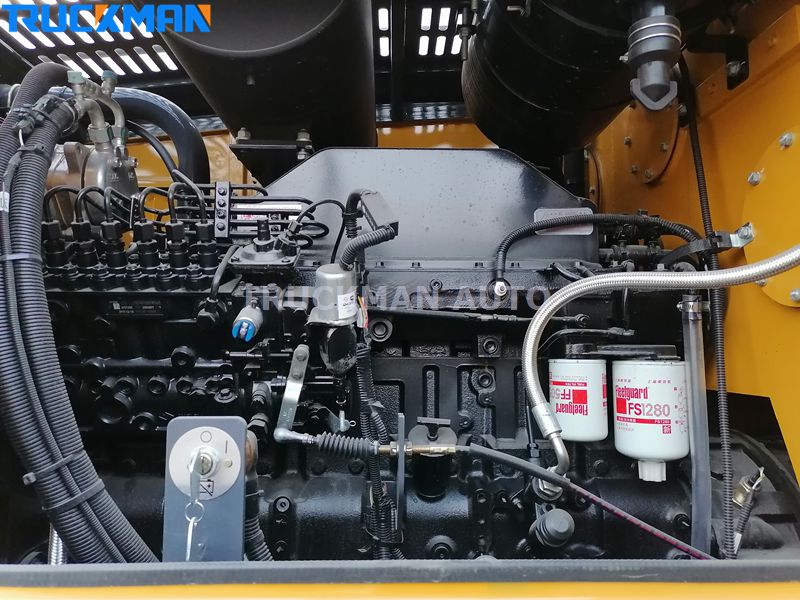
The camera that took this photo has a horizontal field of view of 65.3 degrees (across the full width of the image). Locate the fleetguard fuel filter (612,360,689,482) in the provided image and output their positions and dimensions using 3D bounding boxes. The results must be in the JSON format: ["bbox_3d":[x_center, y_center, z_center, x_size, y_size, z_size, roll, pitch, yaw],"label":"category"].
[{"bbox_3d":[0.333,0.161,0.828,0.095,0.155,0.095,-3,-5,33],"label":"fleetguard fuel filter"}]

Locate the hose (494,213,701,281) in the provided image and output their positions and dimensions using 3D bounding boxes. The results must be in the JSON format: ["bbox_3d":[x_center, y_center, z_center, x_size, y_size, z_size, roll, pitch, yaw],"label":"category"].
[{"bbox_3d":[0.304,-0.082,0.960,0.300,0.100,0.060,-1,-4,11],"label":"hose"}]

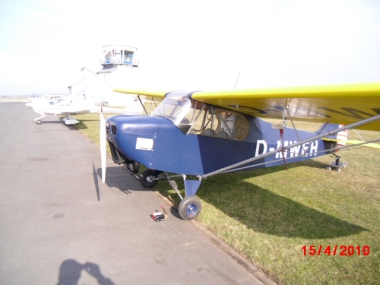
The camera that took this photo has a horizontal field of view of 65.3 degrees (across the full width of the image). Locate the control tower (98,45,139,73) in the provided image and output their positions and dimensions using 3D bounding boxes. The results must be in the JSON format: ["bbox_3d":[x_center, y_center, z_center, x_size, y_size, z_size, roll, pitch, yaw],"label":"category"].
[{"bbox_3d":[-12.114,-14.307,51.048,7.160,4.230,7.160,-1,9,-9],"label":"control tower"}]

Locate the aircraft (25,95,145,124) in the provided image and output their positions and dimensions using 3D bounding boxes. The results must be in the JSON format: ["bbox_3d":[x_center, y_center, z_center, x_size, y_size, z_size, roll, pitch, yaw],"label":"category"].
[{"bbox_3d":[-6.450,-2.308,19.070,7.250,2.100,10.300,-5,10,-27],"label":"aircraft"}]

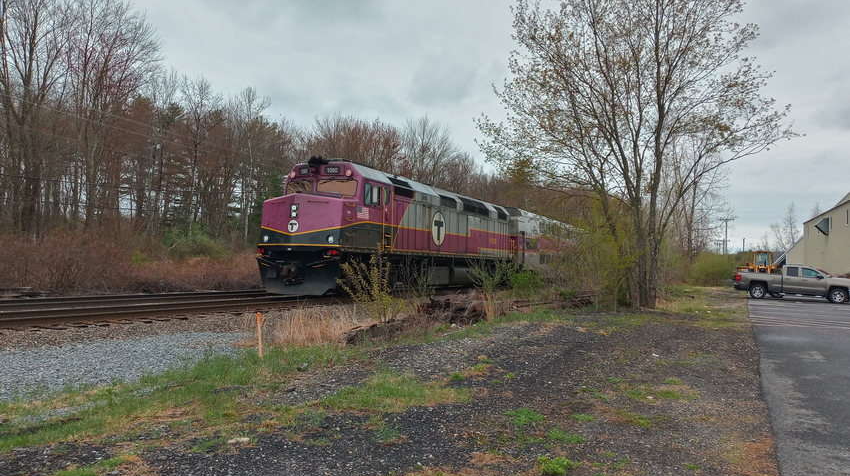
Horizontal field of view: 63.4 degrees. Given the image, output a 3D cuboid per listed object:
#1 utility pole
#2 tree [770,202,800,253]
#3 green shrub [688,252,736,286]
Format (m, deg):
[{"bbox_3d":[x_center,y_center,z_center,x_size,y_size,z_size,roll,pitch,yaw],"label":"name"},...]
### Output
[{"bbox_3d":[50.991,1.771,116.000,2.450,9.900,0.300,-1,-3,22],"label":"utility pole"},{"bbox_3d":[52.421,0.393,100.000,4.500,11.400,4.400,-1,-3,27],"label":"tree"},{"bbox_3d":[25.920,2.777,62.000,4.300,3.100,3.800,-1,-3,23],"label":"green shrub"}]

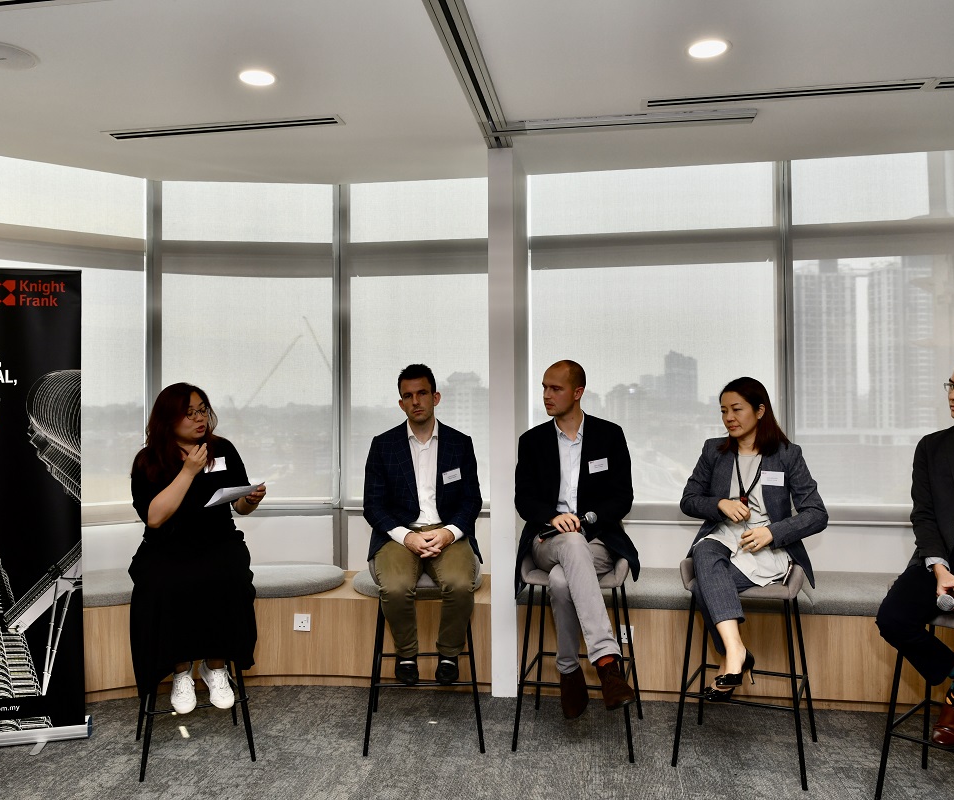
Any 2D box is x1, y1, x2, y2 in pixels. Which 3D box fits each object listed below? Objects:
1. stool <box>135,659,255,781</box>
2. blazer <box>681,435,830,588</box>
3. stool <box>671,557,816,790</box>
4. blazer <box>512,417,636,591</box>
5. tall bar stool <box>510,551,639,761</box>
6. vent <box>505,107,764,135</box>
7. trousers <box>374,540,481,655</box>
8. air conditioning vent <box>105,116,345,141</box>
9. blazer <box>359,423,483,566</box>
[{"bbox_3d":[-1.194,1.056,3.369,0.440,0.840,0.440,0,-1,-25],"label":"stool"},{"bbox_3d":[1.142,0.467,3.326,0.578,0.615,0.400,-1,-1,24],"label":"blazer"},{"bbox_3d":[1.108,1.024,3.292,0.490,0.860,0.490,-1,-1,27],"label":"stool"},{"bbox_3d":[0.430,0.453,3.503,0.535,0.779,0.420,-1,-1,13],"label":"blazer"},{"bbox_3d":[0.451,1.032,3.498,0.490,0.860,0.490,-1,-1,16],"label":"tall bar stool"},{"bbox_3d":[0.696,-1.278,3.670,1.110,0.050,0.180,-1,-1,7],"label":"vent"},{"bbox_3d":[-0.208,0.807,3.412,0.440,0.520,0.600,-1,-1,-2],"label":"trousers"},{"bbox_3d":[-1.173,-1.261,3.688,1.140,0.040,0.130,-1,-1,10],"label":"air conditioning vent"},{"bbox_3d":[-0.238,0.403,3.526,0.533,0.625,0.400,-1,-1,-2],"label":"blazer"}]

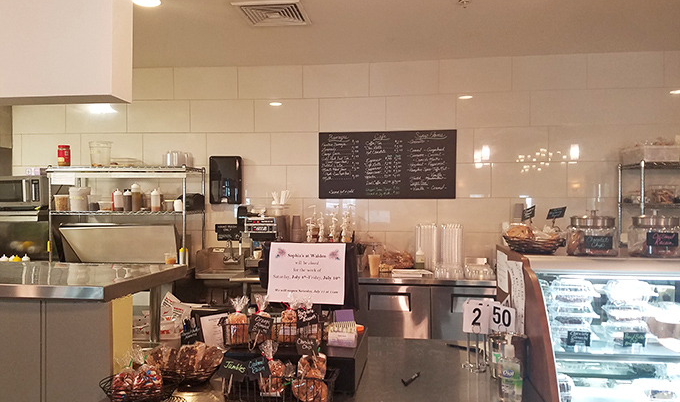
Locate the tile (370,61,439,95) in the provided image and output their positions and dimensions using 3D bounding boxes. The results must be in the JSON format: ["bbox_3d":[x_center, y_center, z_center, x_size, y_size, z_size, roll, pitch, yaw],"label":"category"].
[{"bbox_3d":[0.570,-1.083,4.533,0.609,0.305,0.010,0,0,7],"label":"tile"}]

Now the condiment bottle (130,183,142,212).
[{"bbox_3d":[-1.781,-0.033,4.470,0.080,0.250,0.080,0,0,7],"label":"condiment bottle"}]

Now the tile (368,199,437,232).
[{"bbox_3d":[0.561,0.129,4.537,0.609,0.305,0.010,0,0,7],"label":"tile"}]

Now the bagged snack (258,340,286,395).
[{"bbox_3d":[-0.196,0.481,1.470,0.073,0.155,0.048,0,0,7],"label":"bagged snack"}]

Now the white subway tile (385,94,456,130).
[{"bbox_3d":[0.724,-0.786,4.491,0.606,0.303,0.010,0,1,7],"label":"white subway tile"}]

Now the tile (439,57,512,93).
[{"bbox_3d":[1.182,-1.098,4.479,0.610,0.304,0.010,0,-1,7],"label":"tile"}]

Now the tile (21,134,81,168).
[{"bbox_3d":[-2.756,-0.476,4.898,0.606,0.303,0.010,0,1,7],"label":"tile"}]

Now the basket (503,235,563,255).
[{"bbox_3d":[0.728,0.158,1.920,0.220,0.068,0.155,0,0,7],"label":"basket"}]

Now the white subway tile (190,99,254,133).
[{"bbox_3d":[-1.086,-0.783,4.729,0.609,0.305,0.010,0,0,7],"label":"white subway tile"}]

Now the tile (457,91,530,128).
[{"bbox_3d":[1.333,-0.791,4.455,0.610,0.304,0.010,0,-1,7],"label":"tile"}]

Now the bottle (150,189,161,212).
[{"bbox_3d":[-1.581,-0.004,4.380,0.077,0.200,0.077,0,1,7],"label":"bottle"}]

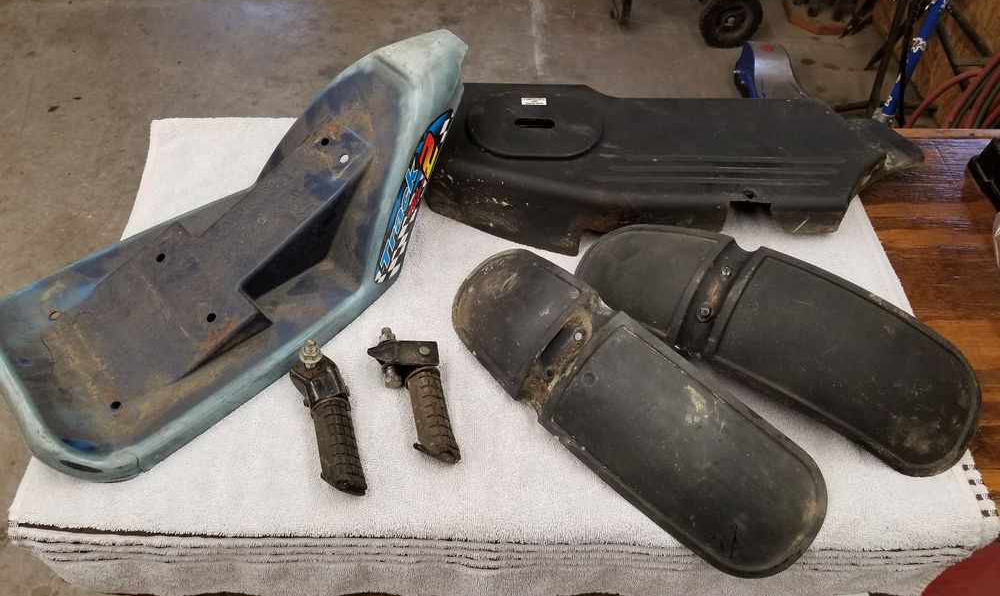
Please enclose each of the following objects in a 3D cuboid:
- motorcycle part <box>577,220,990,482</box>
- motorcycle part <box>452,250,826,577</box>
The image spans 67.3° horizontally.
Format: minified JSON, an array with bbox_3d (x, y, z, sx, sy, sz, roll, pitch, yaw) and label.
[{"bbox_3d":[0.265,0.019,0.740,0.408,0.068,0.172,23,51,19],"label":"motorcycle part"},{"bbox_3d":[0.103,0.074,0.686,0.151,0.066,0.408,-35,57,-29],"label":"motorcycle part"}]

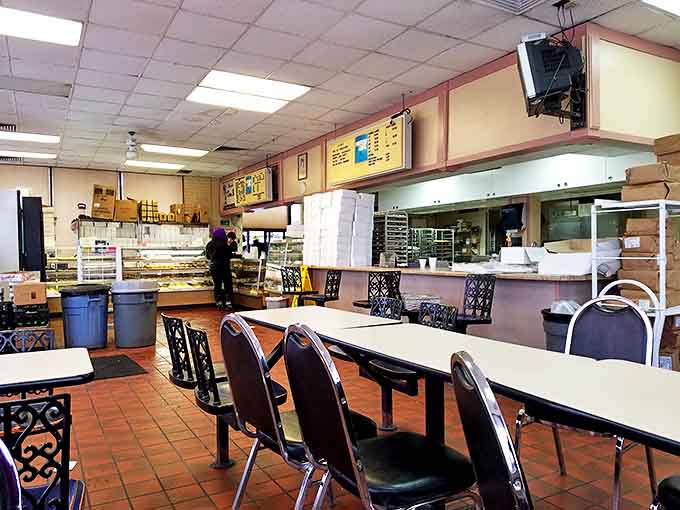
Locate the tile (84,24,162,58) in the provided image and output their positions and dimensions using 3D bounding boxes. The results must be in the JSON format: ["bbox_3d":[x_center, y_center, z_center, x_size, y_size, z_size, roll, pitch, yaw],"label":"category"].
[{"bbox_3d":[-1.984,-1.955,4.667,0.610,0.022,0.610,-1,1,-30],"label":"tile"}]

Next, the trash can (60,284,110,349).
[{"bbox_3d":[-3.173,0.764,6.372,0.570,0.720,0.570,-1,0,-31],"label":"trash can"}]

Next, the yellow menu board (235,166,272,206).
[{"bbox_3d":[-1.844,-1.377,10.776,0.120,0.650,1.900,-1,0,-31],"label":"yellow menu board"}]

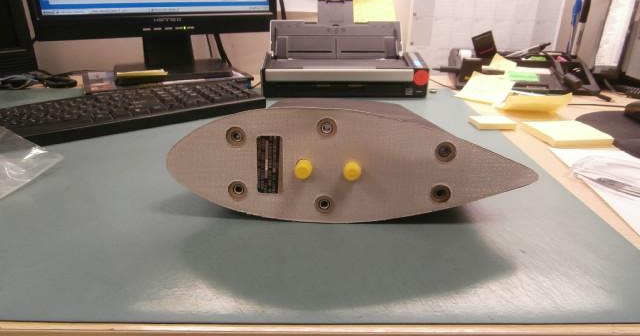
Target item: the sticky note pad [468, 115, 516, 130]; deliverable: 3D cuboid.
[{"bbox_3d":[0.240,-0.062,0.616,0.050,0.009,0.037,0,23,-2],"label":"sticky note pad"}]

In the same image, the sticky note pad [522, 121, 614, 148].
[{"bbox_3d":[0.318,-0.044,0.575,0.076,0.009,0.076,-2,23,-5],"label":"sticky note pad"}]

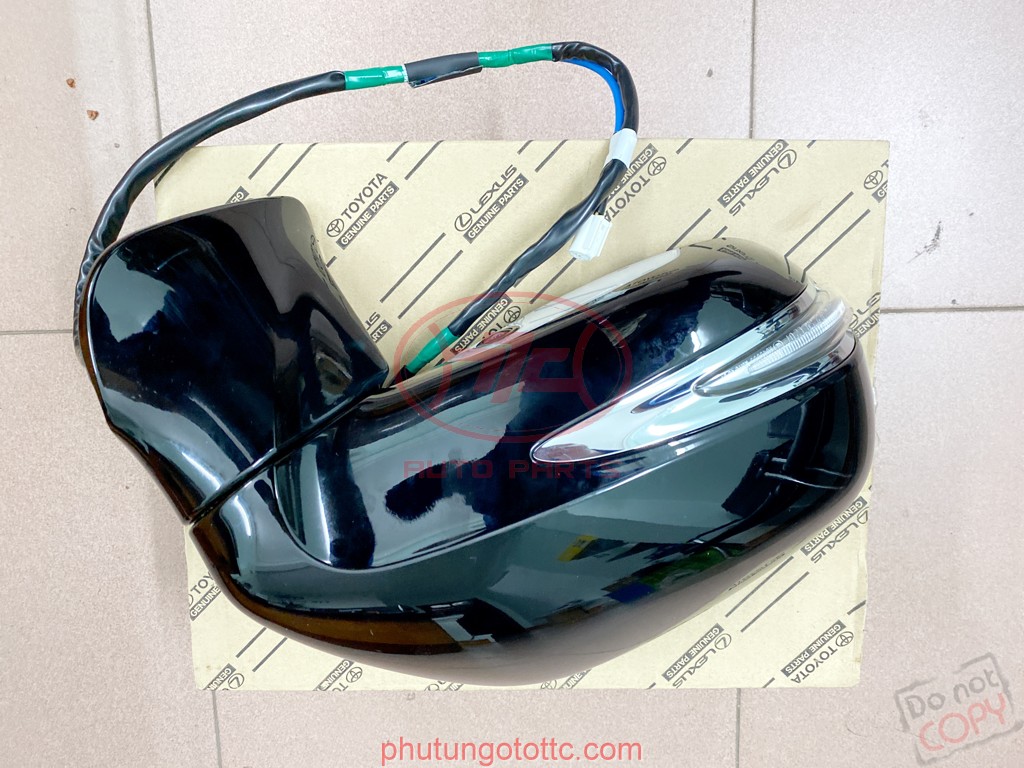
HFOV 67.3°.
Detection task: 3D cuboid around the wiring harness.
[{"bbox_3d":[-0.089,-0.095,0.446,0.338,0.060,0.187,-4,99,-2],"label":"wiring harness"}]

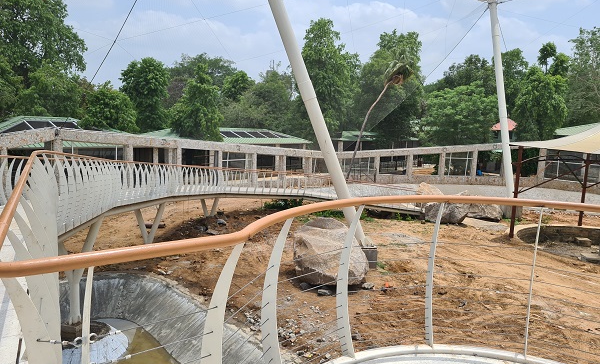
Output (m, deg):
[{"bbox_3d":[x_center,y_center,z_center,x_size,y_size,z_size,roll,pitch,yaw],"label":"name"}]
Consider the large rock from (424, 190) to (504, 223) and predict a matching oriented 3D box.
[{"bbox_3d":[6.570,0.998,18.000,3.000,1.100,1.700,4,6,20],"label":"large rock"}]

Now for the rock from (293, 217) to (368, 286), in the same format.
[{"bbox_3d":[0.729,1.587,10.600,1.680,1.270,1.500,3,6,4],"label":"rock"}]

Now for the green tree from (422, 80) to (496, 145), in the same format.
[{"bbox_3d":[11.820,-3.891,34.388,6.020,7.427,5.719,4,6,19],"label":"green tree"}]

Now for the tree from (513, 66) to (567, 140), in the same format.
[{"bbox_3d":[17.905,-4.390,34.462,4.277,8.851,4.064,5,7,27],"label":"tree"}]

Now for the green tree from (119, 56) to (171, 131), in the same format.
[{"bbox_3d":[-11.117,-4.843,32.420,3.728,8.043,3.541,0,6,-19],"label":"green tree"}]

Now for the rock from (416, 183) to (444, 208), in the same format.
[{"bbox_3d":[5.697,0.609,19.600,1.300,1.250,1.200,4,6,16],"label":"rock"}]

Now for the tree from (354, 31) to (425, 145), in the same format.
[{"bbox_3d":[7.801,-7.287,40.656,6.337,12.572,6.020,3,6,10],"label":"tree"}]

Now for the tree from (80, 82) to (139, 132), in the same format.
[{"bbox_3d":[-12.431,-3.511,29.310,4.054,5.947,3.851,0,7,-23],"label":"tree"}]

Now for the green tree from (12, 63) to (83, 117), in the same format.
[{"bbox_3d":[-17.992,-4.753,32.384,5.069,7.366,4.816,-1,7,-29],"label":"green tree"}]

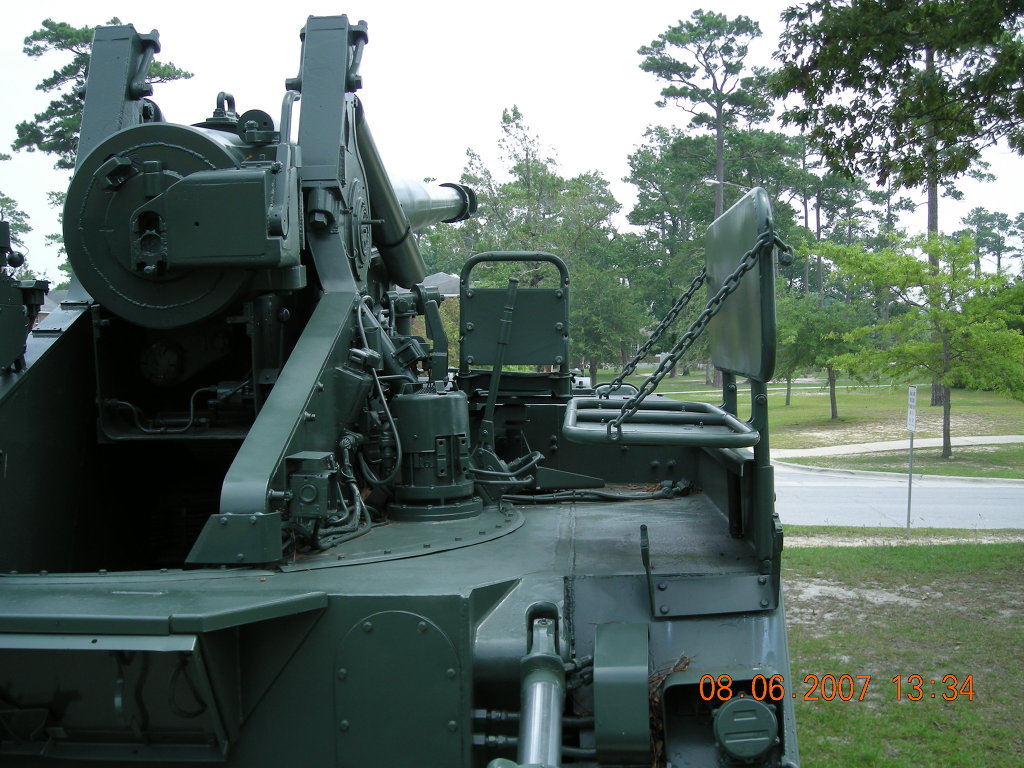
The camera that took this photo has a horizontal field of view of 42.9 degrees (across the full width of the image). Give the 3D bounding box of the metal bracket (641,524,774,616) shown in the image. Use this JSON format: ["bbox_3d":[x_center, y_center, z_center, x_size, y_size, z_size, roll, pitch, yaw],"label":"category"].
[{"bbox_3d":[0.405,0.376,2.630,0.265,0.180,0.105,0,1,-2],"label":"metal bracket"}]

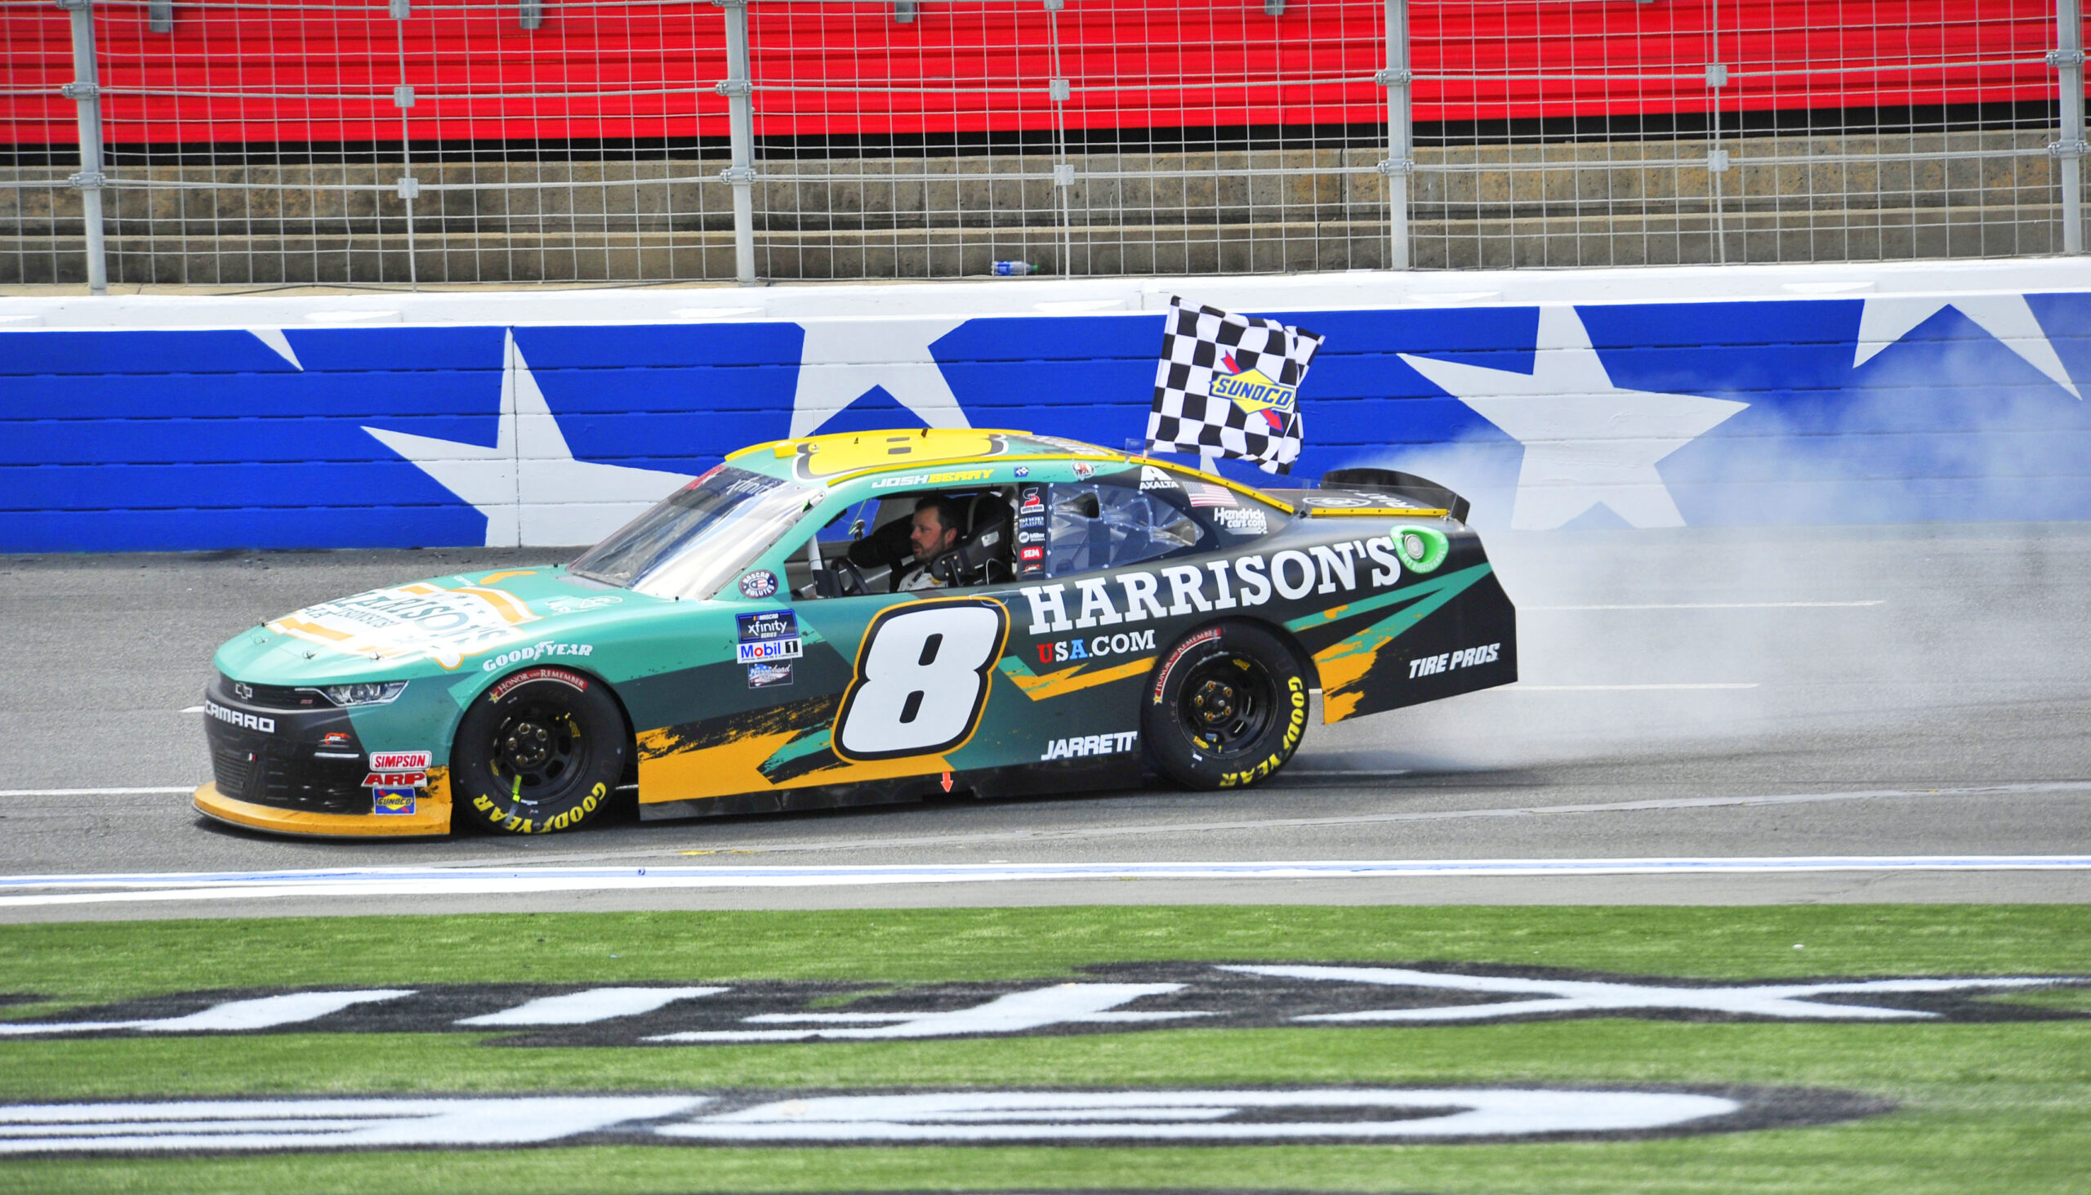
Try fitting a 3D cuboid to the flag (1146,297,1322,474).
[{"bbox_3d":[0.734,-0.796,66.950,0.640,0.620,0.200,10,2,-14],"label":"flag"}]

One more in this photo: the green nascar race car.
[{"bbox_3d":[-0.847,0.103,66.590,4.970,1.310,1.940,-3,6,-21],"label":"green nascar race car"}]

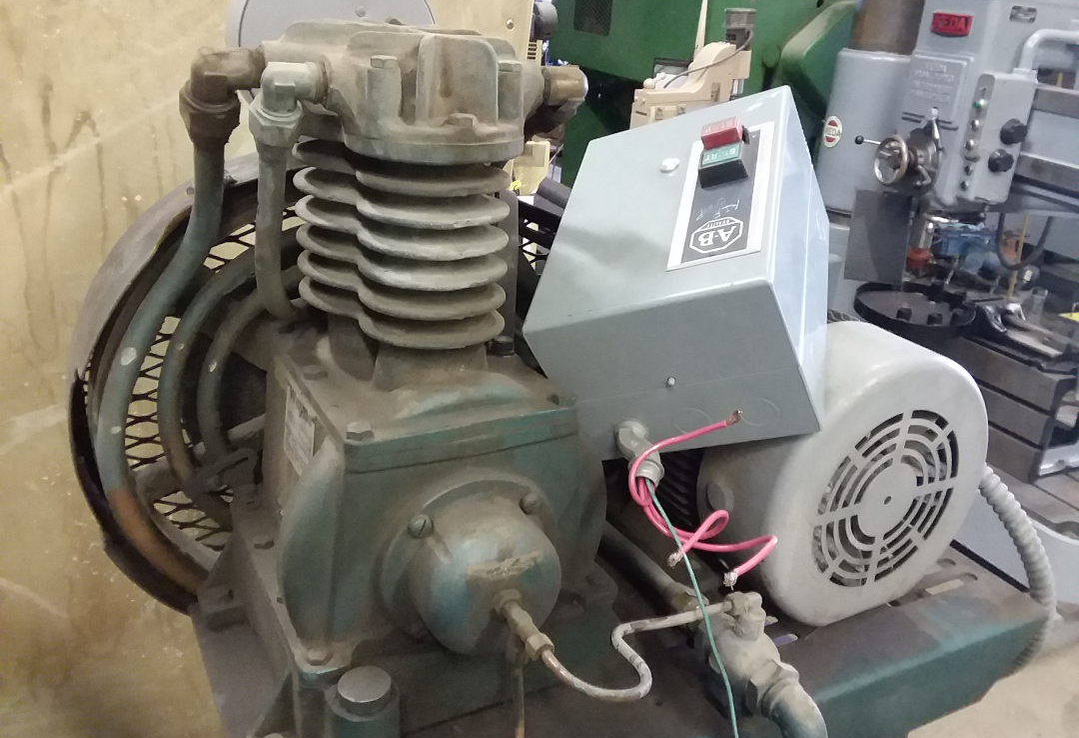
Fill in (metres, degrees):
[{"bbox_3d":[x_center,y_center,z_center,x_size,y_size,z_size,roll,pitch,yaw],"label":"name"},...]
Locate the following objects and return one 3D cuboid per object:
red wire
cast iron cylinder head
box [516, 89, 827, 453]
[{"bbox_3d":[0.117,0.087,0.637,0.105,0.110,0.090,5,22,0],"label":"red wire"},{"bbox_3d":[-0.091,-0.193,0.614,0.165,0.071,0.197,-8,25,-28],"label":"cast iron cylinder head"},{"bbox_3d":[0.129,-0.084,0.755,0.183,0.142,0.274,-10,39,26],"label":"box"}]

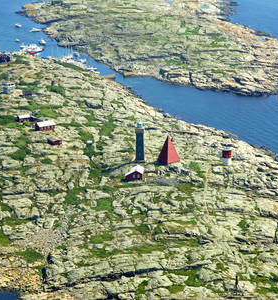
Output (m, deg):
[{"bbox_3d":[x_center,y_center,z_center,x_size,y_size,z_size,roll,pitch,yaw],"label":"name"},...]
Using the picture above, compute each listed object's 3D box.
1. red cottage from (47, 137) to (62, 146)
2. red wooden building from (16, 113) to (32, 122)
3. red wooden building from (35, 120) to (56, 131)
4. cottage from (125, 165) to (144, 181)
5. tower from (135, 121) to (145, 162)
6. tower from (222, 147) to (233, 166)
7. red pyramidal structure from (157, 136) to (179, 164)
[{"bbox_3d":[-59.920,-6.750,1132.580,6.000,4.000,7.500,-11,20,-31],"label":"red cottage"},{"bbox_3d":[-85.270,-24.170,1185.100,10.300,4.600,6.300,-7,18,-21],"label":"red wooden building"},{"bbox_3d":[-67.870,-18.760,1166.380,13.200,5.200,6.700,-9,19,-27],"label":"red wooden building"},{"bbox_3d":[-2.570,15.550,1059.700,11.500,6.200,11.800,1,17,6],"label":"cottage"},{"bbox_3d":[0.660,-6.030,1053.260,6.300,29.000,6.300,-1,17,-3],"label":"tower"},{"bbox_3d":[60.660,3.840,1089.890,6.800,12.200,6.800,-1,17,0],"label":"tower"},{"bbox_3d":[20.630,-1.000,1084.250,10.900,17.800,10.900,-14,21,-36],"label":"red pyramidal structure"}]

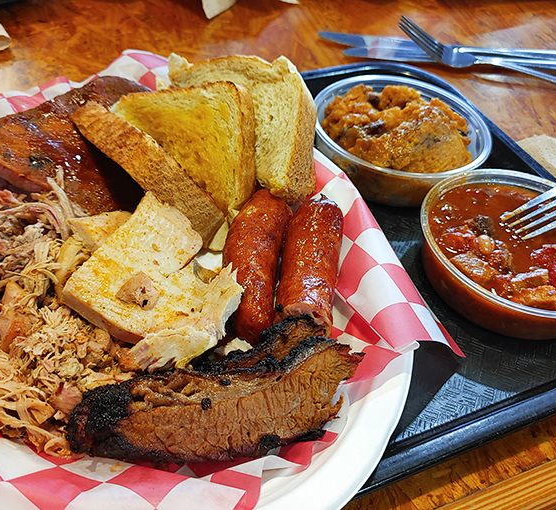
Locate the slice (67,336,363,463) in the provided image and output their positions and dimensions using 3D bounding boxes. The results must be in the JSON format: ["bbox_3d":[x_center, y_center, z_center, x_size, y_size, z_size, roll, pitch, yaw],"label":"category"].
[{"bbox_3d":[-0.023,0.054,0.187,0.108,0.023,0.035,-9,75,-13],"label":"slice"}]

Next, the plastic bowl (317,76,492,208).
[{"bbox_3d":[0.069,-0.065,0.300,0.101,0.032,0.101,3,48,-3],"label":"plastic bowl"}]

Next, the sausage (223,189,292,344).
[{"bbox_3d":[-0.011,0.001,0.239,0.029,0.028,0.096,4,48,-2],"label":"sausage"}]

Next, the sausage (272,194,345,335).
[{"bbox_3d":[0.017,0.001,0.241,0.029,0.028,0.083,9,48,3],"label":"sausage"}]

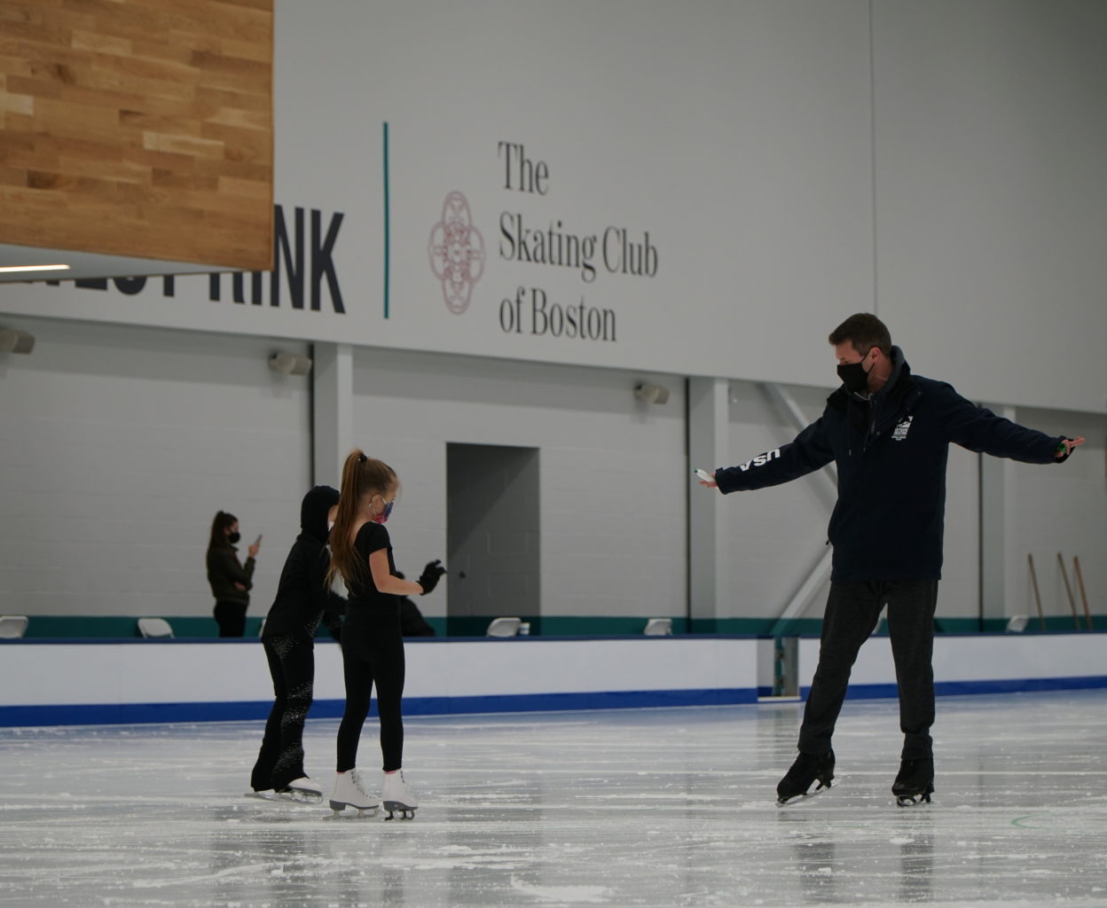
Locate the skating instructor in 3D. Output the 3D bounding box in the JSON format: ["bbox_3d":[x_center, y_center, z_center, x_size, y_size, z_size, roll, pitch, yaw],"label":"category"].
[{"bbox_3d":[1.269,0.396,18.050,1.480,1.840,0.600,-1,-2,25],"label":"skating instructor"}]

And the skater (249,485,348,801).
[{"bbox_3d":[-0.963,0.701,18.300,0.420,1.170,0.400,0,-2,7],"label":"skater"}]

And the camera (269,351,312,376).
[{"bbox_3d":[-2.292,-0.789,41.900,0.270,0.190,0.280,18,7,29],"label":"camera"}]

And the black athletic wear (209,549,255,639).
[{"bbox_3d":[-2.651,1.400,39.500,0.370,1.320,0.430,-1,-2,20],"label":"black athletic wear"}]

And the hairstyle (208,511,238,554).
[{"bbox_3d":[-2.721,0.643,39.500,0.250,0.360,0.190,-1,-2,20],"label":"hairstyle"}]

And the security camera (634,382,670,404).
[{"bbox_3d":[0.973,-0.600,47.500,0.270,0.190,0.280,18,7,29],"label":"security camera"}]

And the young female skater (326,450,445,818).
[{"bbox_3d":[-0.588,0.631,16.850,0.420,1.280,0.370,1,-2,-33],"label":"young female skater"}]

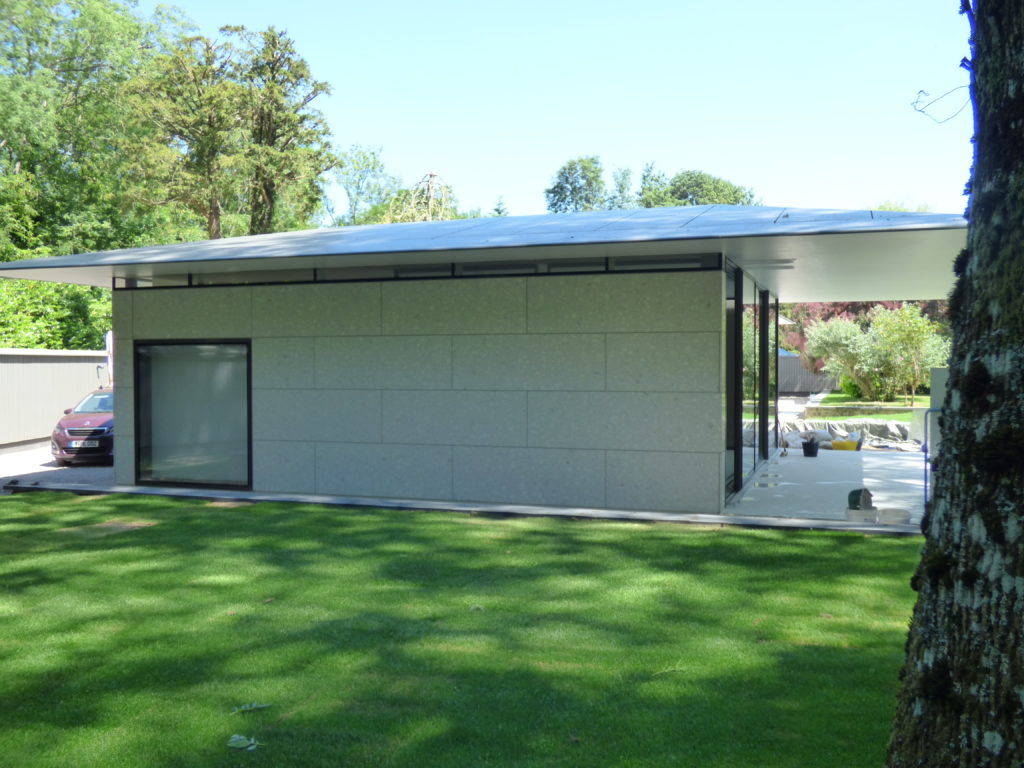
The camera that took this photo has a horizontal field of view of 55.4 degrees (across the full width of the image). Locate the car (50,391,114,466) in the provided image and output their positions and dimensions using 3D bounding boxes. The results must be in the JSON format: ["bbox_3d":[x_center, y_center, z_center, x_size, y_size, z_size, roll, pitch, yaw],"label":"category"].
[{"bbox_3d":[-8.200,0.825,20.600,1.820,1.460,4.250,0,1,-3],"label":"car"}]

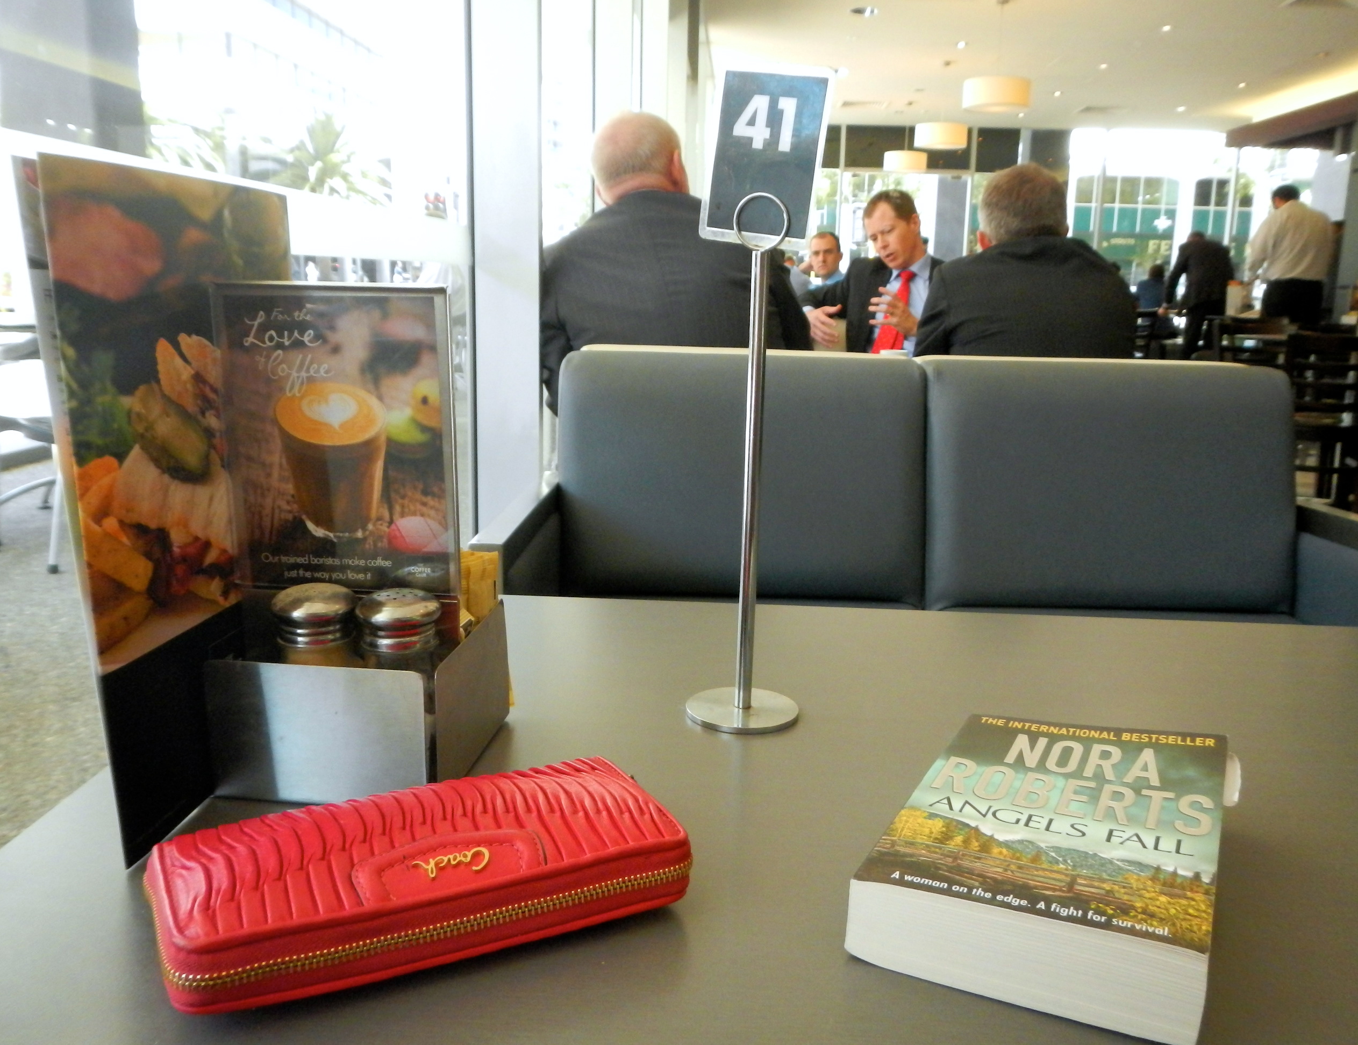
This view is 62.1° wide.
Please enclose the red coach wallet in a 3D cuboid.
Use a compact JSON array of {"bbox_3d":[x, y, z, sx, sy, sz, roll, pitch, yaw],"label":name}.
[{"bbox_3d":[-0.104,0.140,0.456,0.194,0.027,0.093,-5,13,-25],"label":"red coach wallet"}]

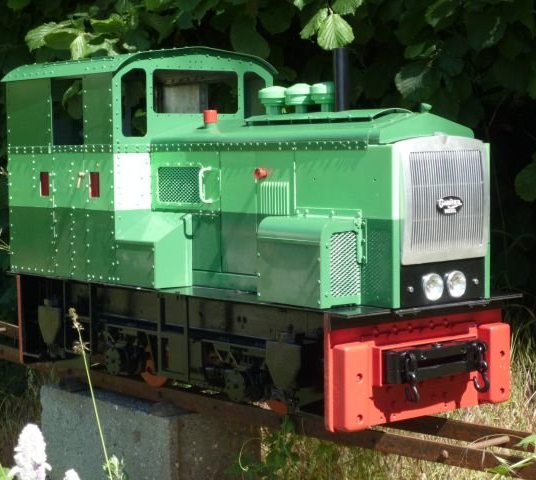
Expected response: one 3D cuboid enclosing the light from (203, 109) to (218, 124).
[{"bbox_3d":[-0.099,-0.214,2.414,0.023,0.022,0.023,-4,5,-40],"label":"light"}]

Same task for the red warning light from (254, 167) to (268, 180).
[{"bbox_3d":[-0.008,-0.105,2.214,0.020,0.019,0.019,-4,5,-40],"label":"red warning light"}]

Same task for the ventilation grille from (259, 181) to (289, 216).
[{"bbox_3d":[0.010,-0.066,2.209,0.007,0.056,0.074,-4,5,-40],"label":"ventilation grille"}]

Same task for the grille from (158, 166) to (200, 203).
[{"bbox_3d":[-0.156,-0.094,2.402,0.007,0.065,0.126,-4,5,-40],"label":"grille"}]

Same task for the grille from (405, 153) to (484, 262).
[{"bbox_3d":[0.264,-0.054,2.077,0.163,0.160,0.018,-4,5,-40],"label":"grille"}]

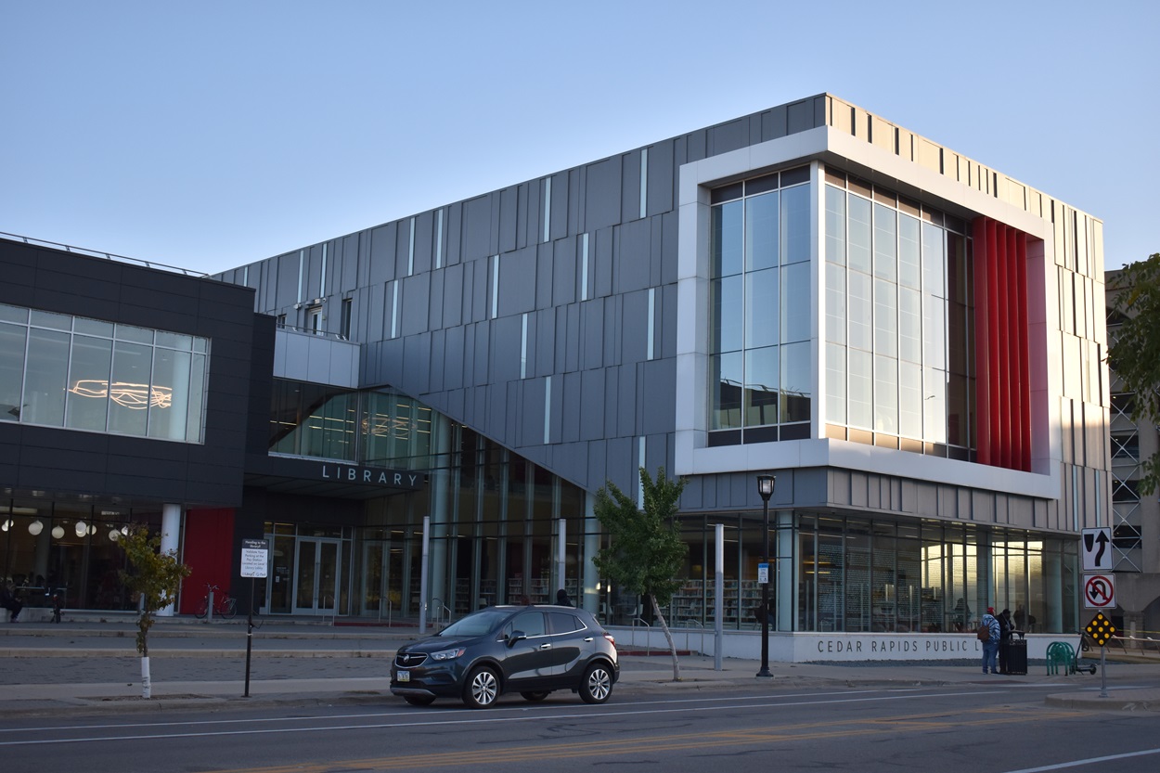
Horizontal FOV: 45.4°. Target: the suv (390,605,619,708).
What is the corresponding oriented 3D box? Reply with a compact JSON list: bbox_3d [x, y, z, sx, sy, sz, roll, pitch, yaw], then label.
[{"bbox_3d":[-1.180,4.450,23.100,4.270,1.660,1.800,10,-12,-44],"label":"suv"}]

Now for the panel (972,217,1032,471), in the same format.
[{"bbox_3d":[13.960,-1.335,45.722,2.800,8.100,0.500,10,-12,-44],"label":"panel"}]

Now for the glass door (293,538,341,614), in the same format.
[{"bbox_3d":[-9.846,7.142,52.021,2.030,2.800,0.120,10,-12,-44],"label":"glass door"}]

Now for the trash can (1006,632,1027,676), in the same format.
[{"bbox_3d":[11.660,7.089,36.937,0.530,1.140,0.530,1,-9,0],"label":"trash can"}]

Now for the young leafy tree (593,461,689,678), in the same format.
[{"bbox_3d":[1.257,3.957,29.100,1.980,4.470,1.900,1,-9,0],"label":"young leafy tree"}]

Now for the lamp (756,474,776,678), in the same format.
[{"bbox_3d":[4.248,4.290,31.607,0.450,4.570,0.450,1,-9,0],"label":"lamp"}]

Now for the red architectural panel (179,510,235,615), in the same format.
[{"bbox_3d":[-13.222,6.230,49.300,0.200,3.740,3.500,10,-12,-44],"label":"red architectural panel"}]

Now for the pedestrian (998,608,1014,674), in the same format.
[{"bbox_3d":[11.385,6.839,37.189,0.470,1.700,0.500,-1,-9,17],"label":"pedestrian"}]

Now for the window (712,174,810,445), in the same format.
[{"bbox_3d":[5.325,-2.297,41.158,0.200,8.100,3.800,10,-12,-44],"label":"window"}]

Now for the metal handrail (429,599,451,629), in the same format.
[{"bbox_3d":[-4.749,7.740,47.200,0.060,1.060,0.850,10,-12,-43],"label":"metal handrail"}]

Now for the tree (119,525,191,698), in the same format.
[{"bbox_3d":[-6.252,3.334,20.400,1.070,2.500,1.050,1,-9,0],"label":"tree"}]

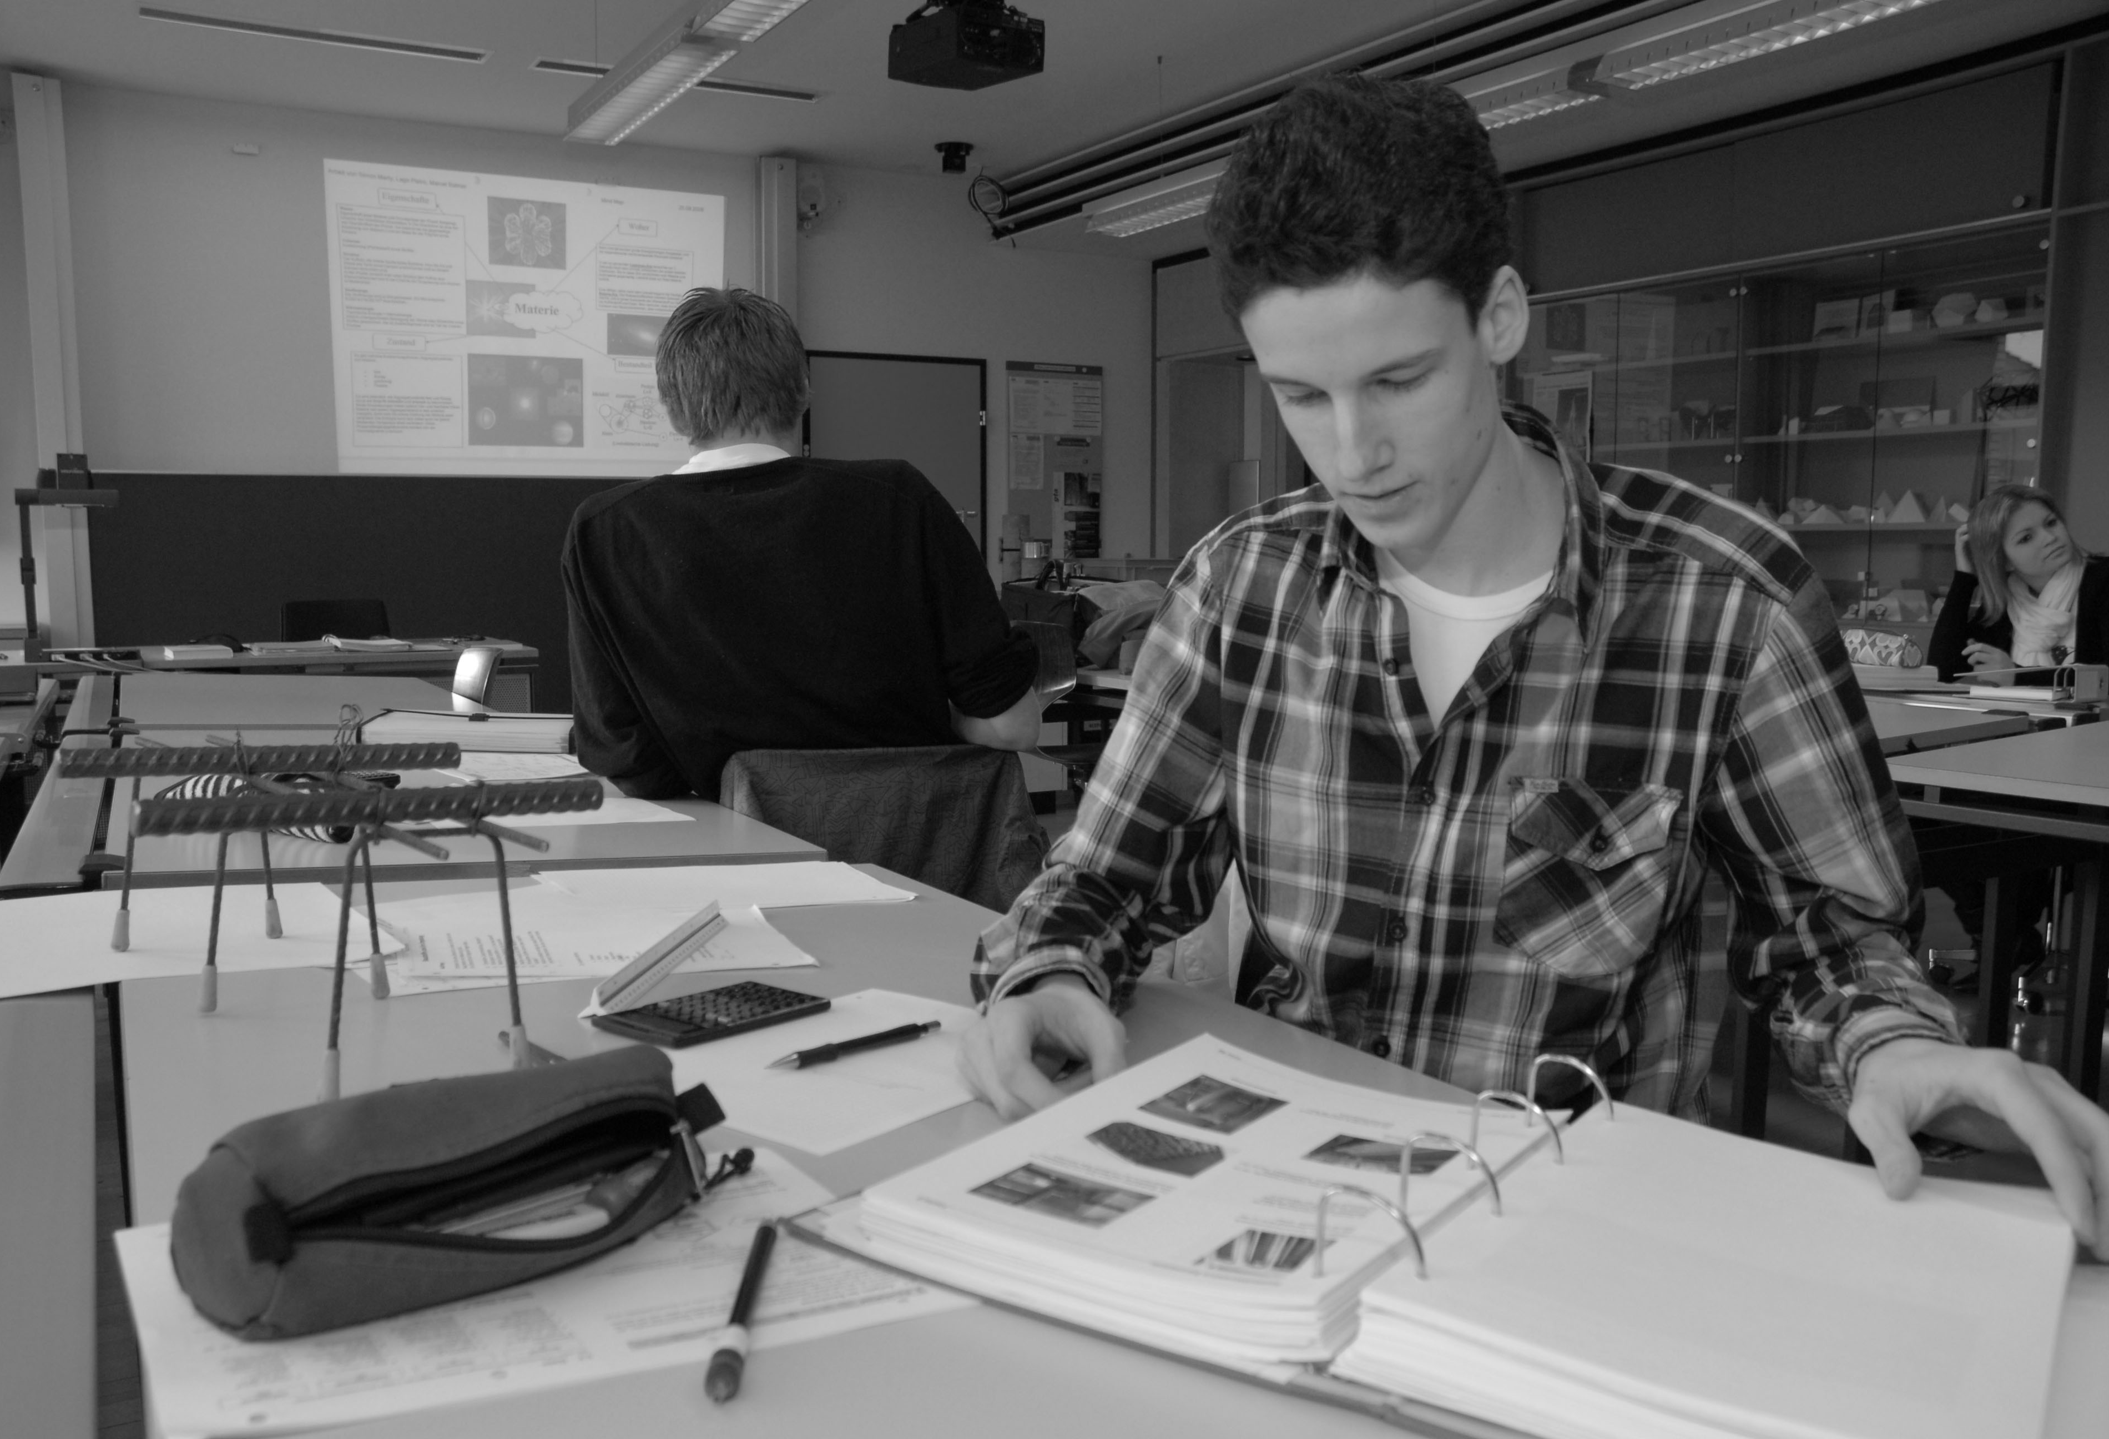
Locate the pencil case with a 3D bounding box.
[{"bbox_3d":[-0.243,0.190,0.668,0.088,0.078,0.205,7,6,40],"label":"pencil case"}]

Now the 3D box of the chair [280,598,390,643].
[{"bbox_3d":[-2.654,-0.007,6.056,0.460,0.870,0.500,-4,7,-30],"label":"chair"}]

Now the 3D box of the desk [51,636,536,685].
[{"bbox_3d":[-2.272,0.171,4.920,1.270,0.756,0.800,-4,7,-30],"label":"desk"}]

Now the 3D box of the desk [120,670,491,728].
[{"bbox_3d":[-1.600,0.317,3.468,0.700,0.770,1.310,-4,7,-29],"label":"desk"}]

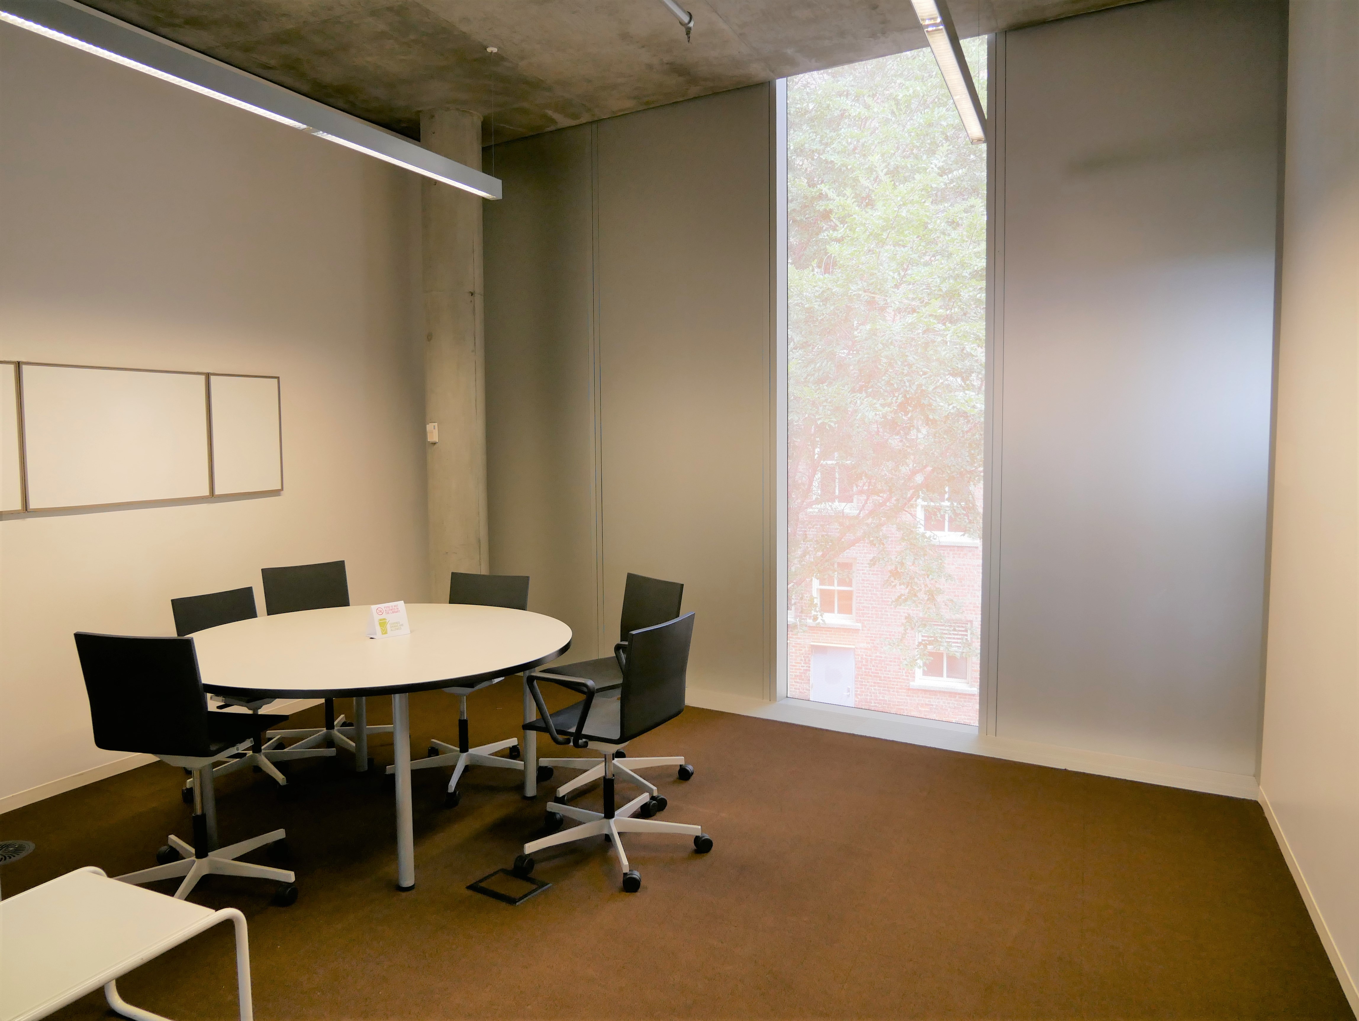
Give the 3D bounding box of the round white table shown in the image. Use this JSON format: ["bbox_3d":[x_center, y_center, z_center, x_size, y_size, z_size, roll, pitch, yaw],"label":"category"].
[{"bbox_3d":[-1.189,0.867,3.722,1.512,0.740,1.512,0,5,0],"label":"round white table"}]

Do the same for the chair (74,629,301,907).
[{"bbox_3d":[-1.561,0.819,3.106,0.657,0.938,0.682,1,5,11],"label":"chair"}]

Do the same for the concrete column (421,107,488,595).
[{"bbox_3d":[-1.326,-0.596,5.600,0.370,3.350,0.370,2,5,24],"label":"concrete column"}]

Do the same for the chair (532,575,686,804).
[{"bbox_3d":[-0.280,0.761,4.013,0.682,0.899,0.655,-4,6,-38],"label":"chair"}]

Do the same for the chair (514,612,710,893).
[{"bbox_3d":[-0.264,0.814,3.450,0.672,0.886,0.676,3,6,32],"label":"chair"}]

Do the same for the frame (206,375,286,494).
[{"bbox_3d":[-2.211,-0.387,4.834,0.025,0.606,0.437,2,5,24],"label":"frame"}]

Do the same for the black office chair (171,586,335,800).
[{"bbox_3d":[-1.883,0.790,4.124,0.682,0.829,0.658,2,5,27],"label":"black office chair"}]

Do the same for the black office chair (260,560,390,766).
[{"bbox_3d":[-1.642,0.727,4.446,0.682,0.901,0.658,-4,6,-43],"label":"black office chair"}]

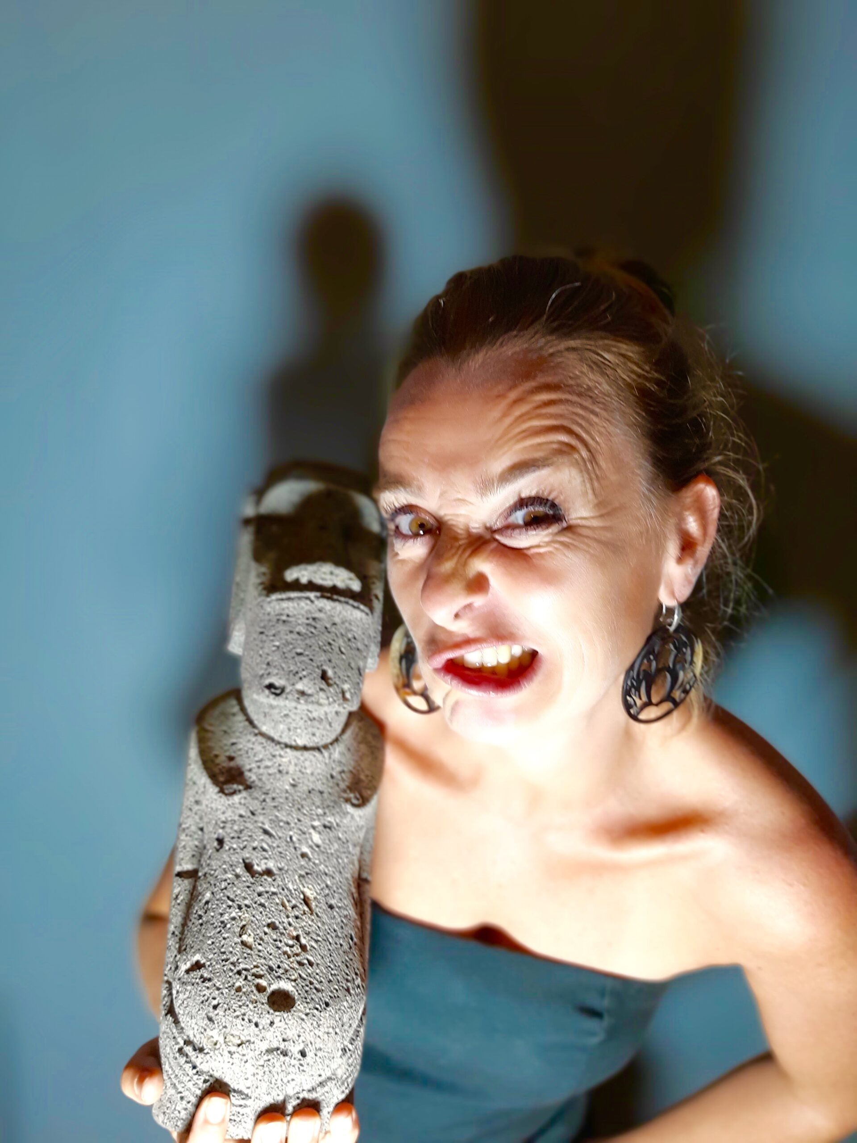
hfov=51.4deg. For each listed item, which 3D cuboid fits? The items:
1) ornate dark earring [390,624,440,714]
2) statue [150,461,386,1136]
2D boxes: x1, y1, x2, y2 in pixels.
[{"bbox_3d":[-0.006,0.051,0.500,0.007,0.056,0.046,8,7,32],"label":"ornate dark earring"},{"bbox_3d":[-0.086,0.114,0.530,0.108,0.360,0.090,7,-22,-14],"label":"statue"}]

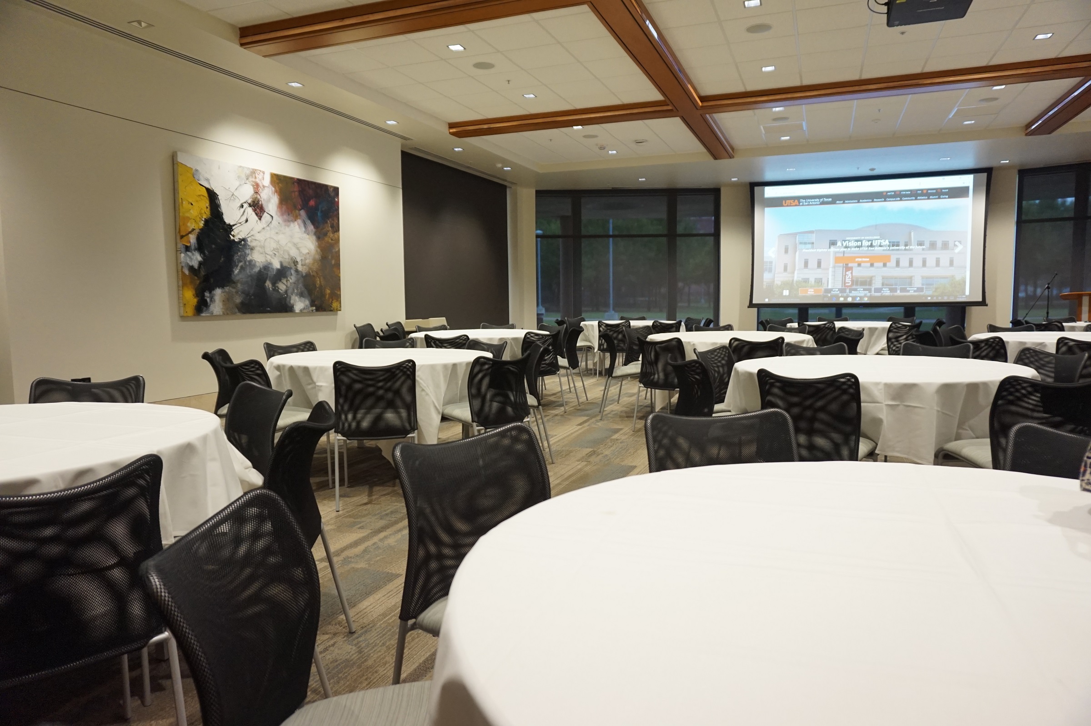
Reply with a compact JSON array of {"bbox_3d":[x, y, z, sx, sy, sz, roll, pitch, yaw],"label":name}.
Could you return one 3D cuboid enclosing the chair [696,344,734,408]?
[{"bbox_3d":[1.298,0.321,4.632,0.560,0.825,0.480,4,7,41],"label":"chair"}]

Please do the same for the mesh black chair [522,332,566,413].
[{"bbox_3d":[-0.119,0.090,7.427,0.470,0.828,0.550,-4,6,-35],"label":"mesh black chair"}]

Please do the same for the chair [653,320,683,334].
[{"bbox_3d":[1.553,-0.151,9.705,0.470,0.840,0.560,-1,5,-7],"label":"chair"}]

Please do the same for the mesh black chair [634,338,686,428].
[{"bbox_3d":[1.053,0.180,6.179,0.470,0.820,0.550,3,6,32],"label":"mesh black chair"}]

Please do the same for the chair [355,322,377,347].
[{"bbox_3d":[-2.164,-0.094,9.562,0.560,0.840,0.470,2,6,23],"label":"chair"}]

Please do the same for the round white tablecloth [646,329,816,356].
[{"bbox_3d":[1.769,0.063,6.937,1.570,0.620,1.570,-1,5,0],"label":"round white tablecloth"}]

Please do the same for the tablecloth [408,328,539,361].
[{"bbox_3d":[-0.725,0.033,8.073,1.570,0.720,1.570,1,6,21],"label":"tablecloth"}]

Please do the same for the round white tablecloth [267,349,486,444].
[{"bbox_3d":[-1.149,0.308,5.204,1.570,0.720,1.570,-1,5,0],"label":"round white tablecloth"}]

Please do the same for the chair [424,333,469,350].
[{"bbox_3d":[-0.868,0.113,7.103,0.480,0.825,0.560,1,6,13],"label":"chair"}]

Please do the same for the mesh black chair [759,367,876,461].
[{"bbox_3d":[1.324,0.424,3.513,0.470,0.820,0.550,3,7,37],"label":"mesh black chair"}]

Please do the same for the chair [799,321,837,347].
[{"bbox_3d":[3.389,-0.105,8.908,0.480,0.825,0.560,3,6,34],"label":"chair"}]

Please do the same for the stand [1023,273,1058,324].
[{"bbox_3d":[6.831,-0.528,10.014,0.580,1.410,0.550,1,6,21],"label":"stand"}]

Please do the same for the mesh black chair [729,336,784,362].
[{"bbox_3d":[1.691,0.180,6.113,0.470,0.820,0.550,-1,5,-3],"label":"mesh black chair"}]

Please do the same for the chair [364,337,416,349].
[{"bbox_3d":[-1.324,0.211,6.095,0.470,0.820,0.550,-1,5,-5],"label":"chair"}]

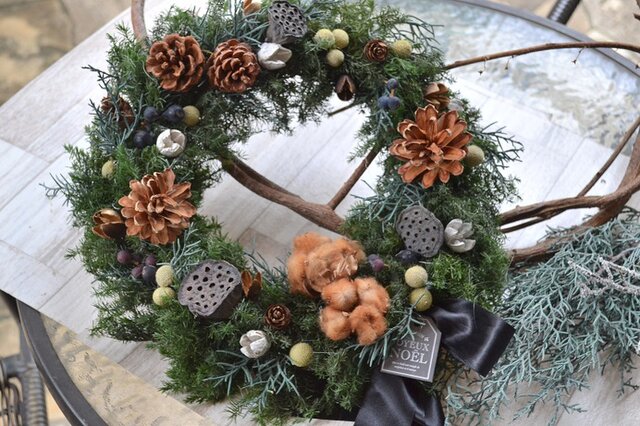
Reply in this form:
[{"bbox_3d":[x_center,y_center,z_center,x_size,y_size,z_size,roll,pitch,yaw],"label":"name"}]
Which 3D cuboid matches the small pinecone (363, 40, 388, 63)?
[{"bbox_3d":[0.047,-0.137,0.816,0.022,0.019,0.022,1,52,-1],"label":"small pinecone"}]

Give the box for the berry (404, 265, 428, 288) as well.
[{"bbox_3d":[0.063,0.041,0.622,0.015,0.015,0.015,2,49,-2],"label":"berry"}]

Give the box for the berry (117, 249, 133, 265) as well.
[{"bbox_3d":[-0.149,0.033,0.733,0.012,0.012,0.012,0,48,-11],"label":"berry"}]

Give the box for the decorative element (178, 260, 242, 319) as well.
[{"bbox_3d":[-0.070,0.049,0.617,0.041,0.028,0.037,-45,55,0],"label":"decorative element"}]

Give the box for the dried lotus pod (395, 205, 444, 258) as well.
[{"bbox_3d":[0.080,0.015,0.777,0.042,0.029,0.042,0,83,4],"label":"dried lotus pod"}]

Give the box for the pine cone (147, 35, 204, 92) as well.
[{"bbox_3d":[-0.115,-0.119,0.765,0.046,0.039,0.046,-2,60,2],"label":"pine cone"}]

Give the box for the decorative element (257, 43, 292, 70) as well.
[{"bbox_3d":[-0.039,-0.133,0.816,0.030,0.023,0.024,1,52,-1],"label":"decorative element"}]

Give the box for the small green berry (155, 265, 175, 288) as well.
[{"bbox_3d":[-0.108,0.044,0.668,0.014,0.015,0.014,1,52,-1],"label":"small green berry"}]

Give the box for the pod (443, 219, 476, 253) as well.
[{"bbox_3d":[0.093,0.015,0.636,0.022,0.021,0.022,0,78,-31],"label":"pod"}]

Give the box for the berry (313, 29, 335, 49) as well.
[{"bbox_3d":[0.003,-0.143,0.785,0.018,0.017,0.018,3,47,-3],"label":"berry"}]

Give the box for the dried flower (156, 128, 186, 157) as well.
[{"bbox_3d":[-0.115,-0.055,0.746,0.022,0.022,0.022,1,52,-1],"label":"dried flower"}]

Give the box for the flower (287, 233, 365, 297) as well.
[{"bbox_3d":[0.004,0.037,0.671,0.055,0.042,0.048,1,52,-1],"label":"flower"}]

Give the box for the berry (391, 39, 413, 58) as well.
[{"bbox_3d":[0.061,-0.121,0.707,0.015,0.015,0.015,2,49,-2],"label":"berry"}]

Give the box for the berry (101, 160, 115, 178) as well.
[{"bbox_3d":[-0.166,-0.034,0.749,0.013,0.014,0.013,1,52,-1],"label":"berry"}]

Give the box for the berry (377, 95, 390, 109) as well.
[{"bbox_3d":[0.050,-0.088,0.755,0.011,0.011,0.011,3,47,-3],"label":"berry"}]

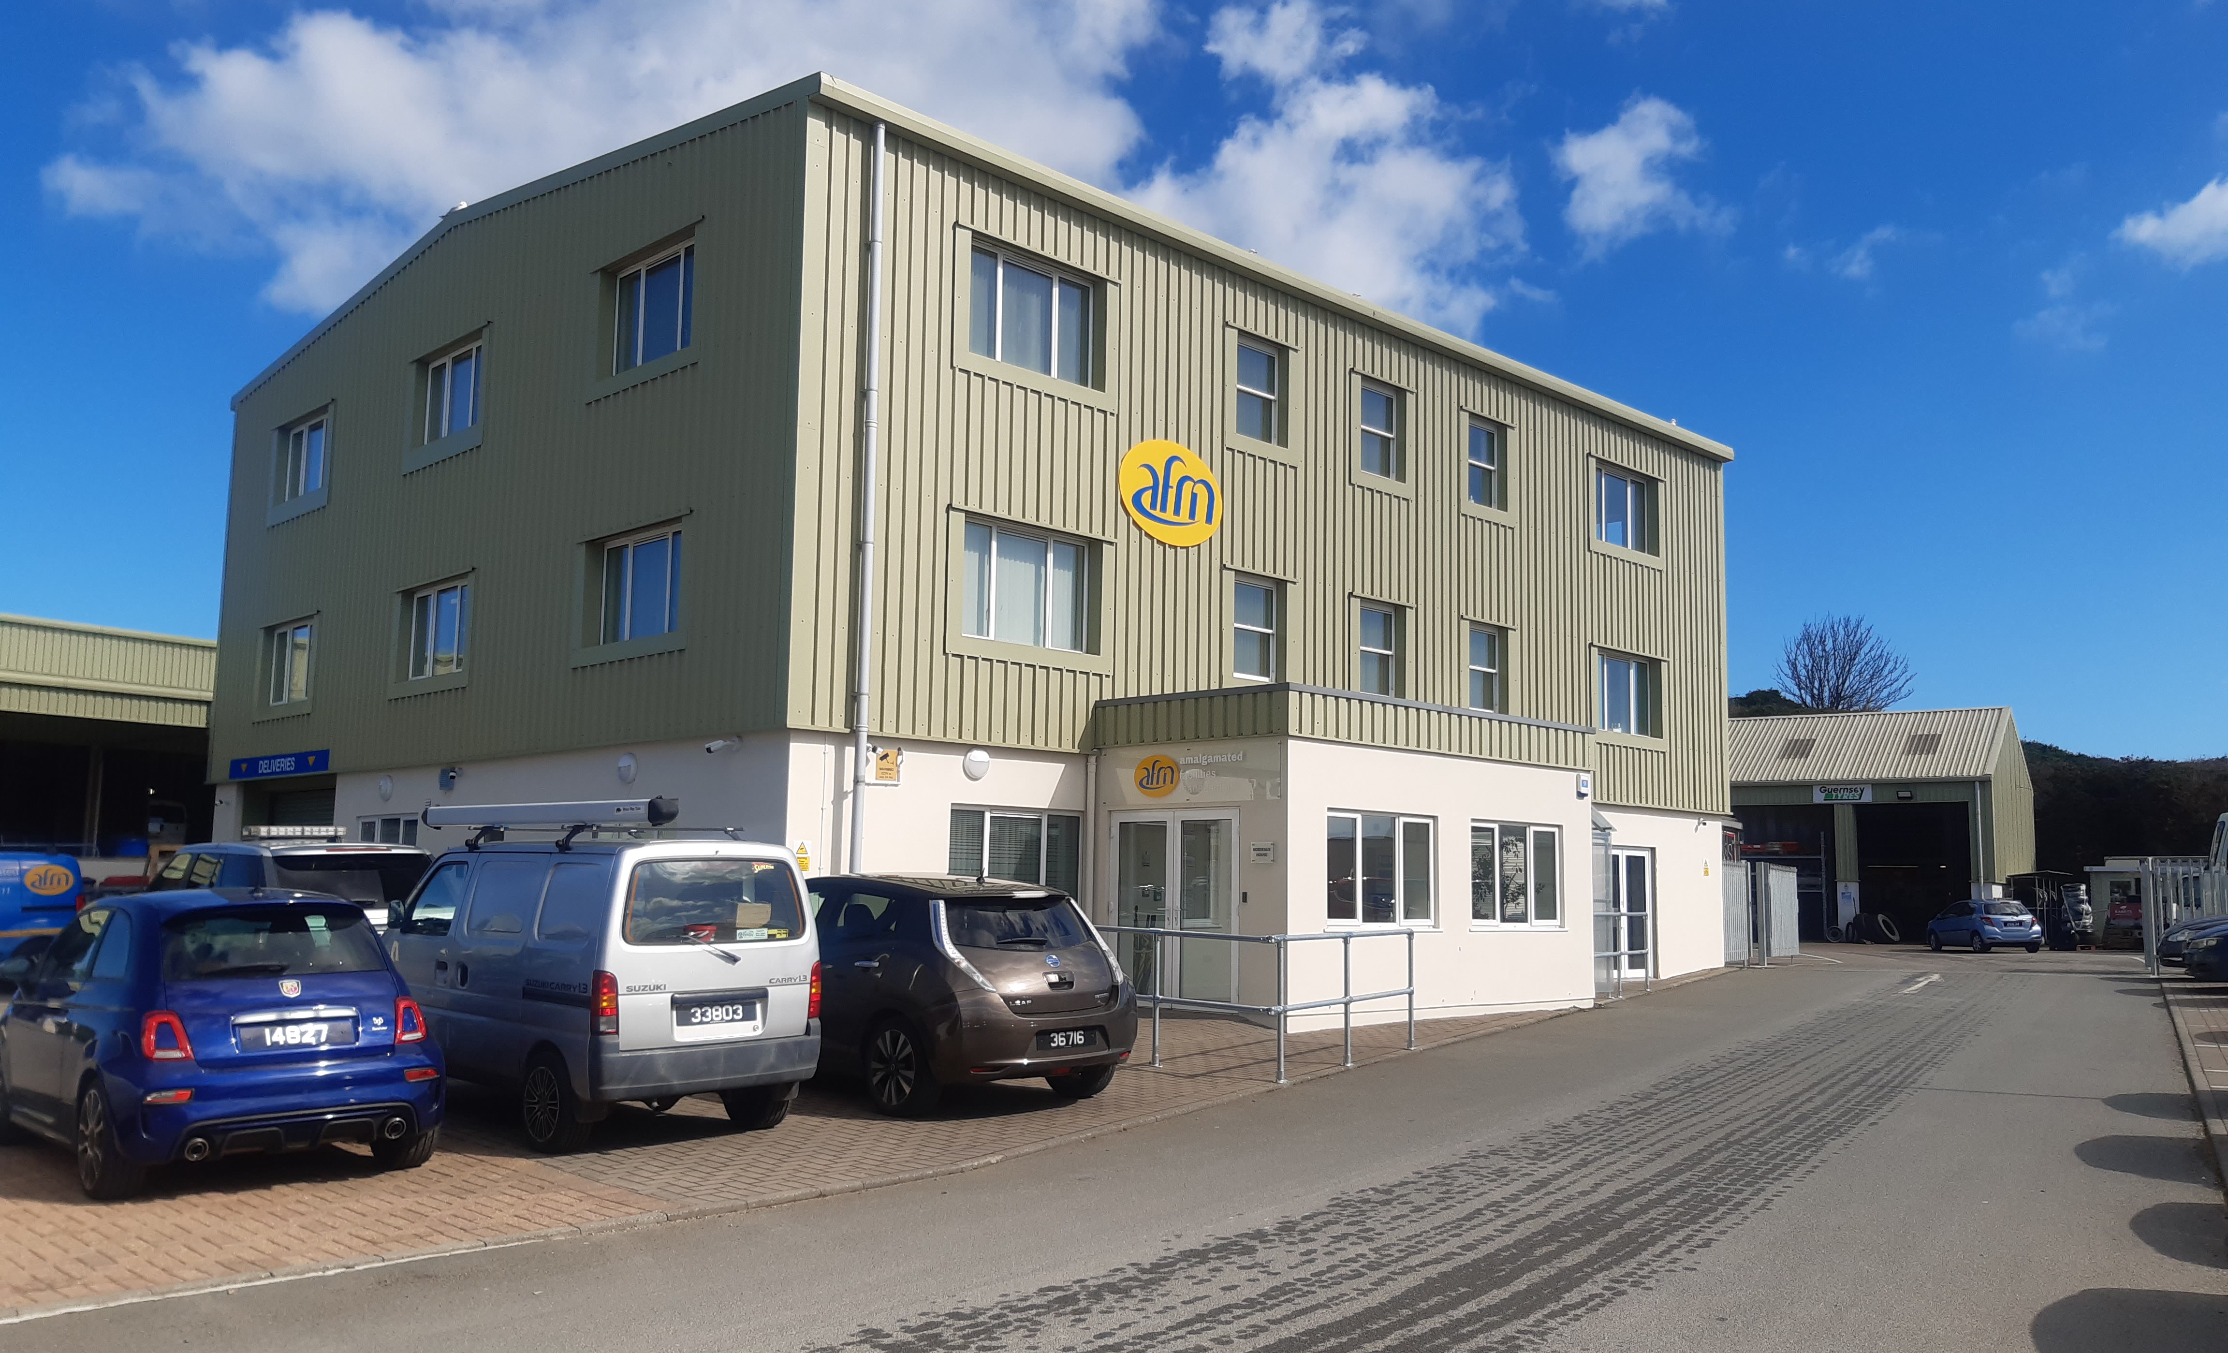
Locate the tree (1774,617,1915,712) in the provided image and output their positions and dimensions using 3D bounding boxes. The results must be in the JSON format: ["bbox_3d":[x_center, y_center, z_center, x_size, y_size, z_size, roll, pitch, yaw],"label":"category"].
[{"bbox_3d":[30.489,2.977,69.581,6.000,11.000,6.000,-2,-8,25],"label":"tree"}]

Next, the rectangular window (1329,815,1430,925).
[{"bbox_3d":[2.964,2.167,18.706,2.051,1.269,0.100,8,-10,-44],"label":"rectangular window"}]

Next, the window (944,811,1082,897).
[{"bbox_3d":[-1.152,2.095,18.905,2.008,1.200,0.100,8,-10,-44],"label":"window"}]

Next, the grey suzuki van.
[{"bbox_3d":[-3.575,2.036,11.354,1.530,1.880,3.680,7,-9,-41],"label":"grey suzuki van"}]

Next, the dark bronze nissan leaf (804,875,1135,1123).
[{"bbox_3d":[-1.816,2.251,12.468,1.770,1.550,4.445,7,-9,-44],"label":"dark bronze nissan leaf"}]

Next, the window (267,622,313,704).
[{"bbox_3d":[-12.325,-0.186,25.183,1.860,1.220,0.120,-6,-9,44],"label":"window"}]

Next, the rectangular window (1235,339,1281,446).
[{"bbox_3d":[1.850,-3.805,22.600,1.051,1.387,0.120,8,-10,-44],"label":"rectangular window"}]

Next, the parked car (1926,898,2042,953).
[{"bbox_3d":[24.700,7.050,47.700,1.695,1.510,3.885,1,-7,-1],"label":"parked car"}]

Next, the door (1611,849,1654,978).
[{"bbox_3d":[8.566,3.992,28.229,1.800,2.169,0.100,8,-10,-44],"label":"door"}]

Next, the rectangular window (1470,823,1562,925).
[{"bbox_3d":[4.917,2.450,20.591,2.061,1.269,0.100,8,-10,-44],"label":"rectangular window"}]

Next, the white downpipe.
[{"bbox_3d":[-2.417,-1.140,16.336,0.120,8.950,0.120,7,-9,-43],"label":"white downpipe"}]

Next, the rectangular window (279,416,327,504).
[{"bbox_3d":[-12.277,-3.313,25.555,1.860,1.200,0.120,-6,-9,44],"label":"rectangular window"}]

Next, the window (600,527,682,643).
[{"bbox_3d":[-5.106,-0.971,18.149,1.900,1.220,0.120,-6,-9,44],"label":"window"}]

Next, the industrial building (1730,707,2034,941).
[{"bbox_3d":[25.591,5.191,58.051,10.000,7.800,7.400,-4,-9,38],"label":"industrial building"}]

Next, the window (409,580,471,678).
[{"bbox_3d":[-9.442,-0.580,23.666,0.120,1.309,2.120,8,-10,-44],"label":"window"}]

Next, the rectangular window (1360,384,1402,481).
[{"bbox_3d":[3.556,-3.324,22.639,0.920,1.240,0.120,7,-9,-43],"label":"rectangular window"}]

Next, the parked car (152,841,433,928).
[{"bbox_3d":[-8.959,2.703,17.857,4.500,1.770,1.880,-6,-10,44],"label":"parked car"}]

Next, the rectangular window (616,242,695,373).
[{"bbox_3d":[-5.058,-4.079,18.519,1.900,1.240,0.120,-6,-9,44],"label":"rectangular window"}]

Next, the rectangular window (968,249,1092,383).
[{"bbox_3d":[-1.035,-4.181,19.840,2.087,1.347,0.120,8,-10,-44],"label":"rectangular window"}]

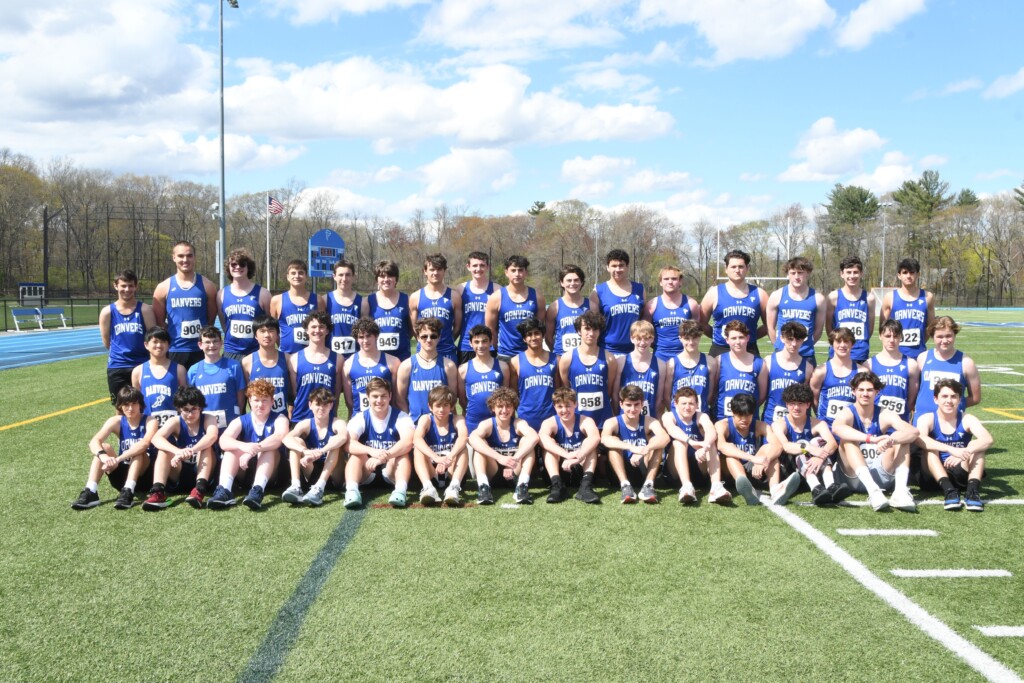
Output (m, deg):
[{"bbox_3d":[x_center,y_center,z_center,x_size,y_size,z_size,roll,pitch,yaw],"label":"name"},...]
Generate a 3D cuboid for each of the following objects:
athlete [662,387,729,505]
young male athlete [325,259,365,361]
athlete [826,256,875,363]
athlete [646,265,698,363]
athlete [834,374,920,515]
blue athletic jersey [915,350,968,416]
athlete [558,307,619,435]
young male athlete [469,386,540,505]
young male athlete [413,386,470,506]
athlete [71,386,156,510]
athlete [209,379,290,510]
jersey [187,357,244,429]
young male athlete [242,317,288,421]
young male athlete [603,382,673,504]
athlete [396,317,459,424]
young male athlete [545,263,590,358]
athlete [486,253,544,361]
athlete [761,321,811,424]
[{"bbox_3d":[1.393,0.747,7.155,0.500,0.788,0.860,0,3,6],"label":"athlete"},{"bbox_3d":[-1.393,0.181,7.772,0.430,1.699,0.310,0,3,-5],"label":"young male athlete"},{"bbox_3d":[2.779,0.182,7.770,0.420,1.757,0.310,1,3,10],"label":"athlete"},{"bbox_3d":[1.401,0.217,8.220,0.507,1.742,0.350,0,3,5],"label":"athlete"},{"bbox_3d":[2.568,0.672,6.725,0.580,0.887,0.900,1,3,8],"label":"athlete"},{"bbox_3d":[3.317,0.376,7.280,0.430,0.630,0.270,1,3,12],"label":"blue athletic jersey"},{"bbox_3d":[0.620,0.434,7.690,0.501,1.361,0.600,0,3,2],"label":"athlete"},{"bbox_3d":[-0.052,0.744,7.048,0.520,0.780,0.760,0,3,0],"label":"young male athlete"},{"bbox_3d":[-0.528,0.736,7.031,0.452,0.793,0.840,0,3,-3],"label":"young male athlete"},{"bbox_3d":[-2.965,0.738,7.002,0.600,0.793,0.880,-1,3,-13],"label":"athlete"},{"bbox_3d":[-1.926,0.715,7.017,0.540,0.841,0.800,0,3,-5],"label":"athlete"},{"bbox_3d":[-2.417,0.429,7.673,0.460,0.613,0.260,-1,3,-10],"label":"jersey"},{"bbox_3d":[-2.032,0.432,7.786,0.401,1.317,0.520,-1,3,-10],"label":"young male athlete"},{"bbox_3d":[0.916,0.710,6.918,0.480,0.768,0.820,1,3,3],"label":"young male athlete"},{"bbox_3d":[-0.686,0.447,7.784,0.500,1.296,0.520,0,3,-4],"label":"athlete"},{"bbox_3d":[0.520,0.200,8.222,0.470,1.744,0.330,0,3,1],"label":"young male athlete"},{"bbox_3d":[0.023,0.166,7.770,0.470,1.750,0.320,0,3,0],"label":"athlete"},{"bbox_3d":[2.275,0.456,7.787,0.434,1.268,0.520,1,3,13],"label":"athlete"}]

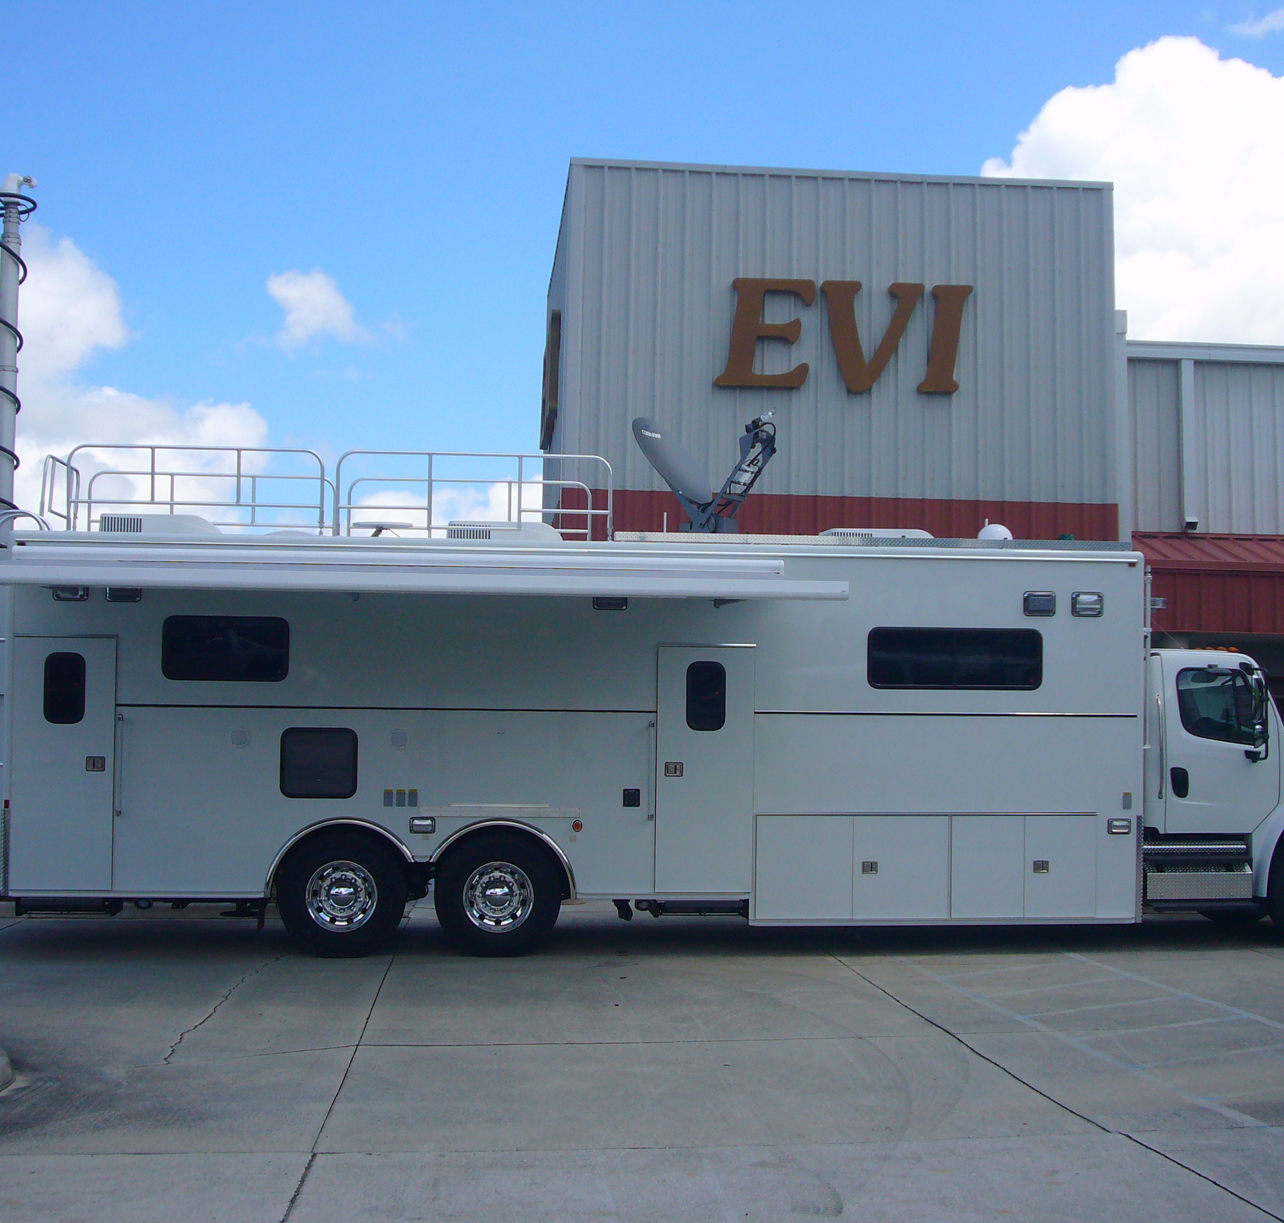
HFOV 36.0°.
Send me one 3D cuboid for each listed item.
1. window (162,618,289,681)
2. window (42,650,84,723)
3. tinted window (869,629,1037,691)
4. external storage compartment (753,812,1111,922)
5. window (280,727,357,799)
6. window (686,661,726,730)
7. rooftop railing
[{"bbox_3d":[-3.450,0.307,16.401,1.042,0.541,0.060,1,-4,-5],"label":"window"},{"bbox_3d":[-4.746,0.631,16.269,0.343,0.591,0.060,1,-4,-5],"label":"window"},{"bbox_3d":[2.680,0.405,16.927,1.530,0.531,0.060,1,-4,-5],"label":"tinted window"},{"bbox_3d":[2.443,2.223,17.335,3.100,0.930,0.500,1,-4,-7],"label":"external storage compartment"},{"bbox_3d":[-2.677,1.258,16.409,0.637,0.588,0.060,1,-4,-5],"label":"window"},{"bbox_3d":[0.550,0.729,16.961,0.360,0.610,0.050,1,-4,-7],"label":"window"},{"bbox_3d":[-2.690,-0.926,17.490,4.780,0.790,1.800,1,-4,-5],"label":"rooftop railing"}]

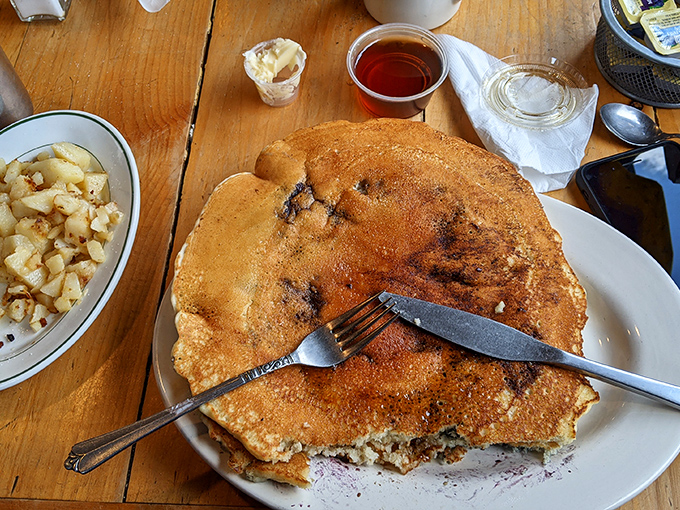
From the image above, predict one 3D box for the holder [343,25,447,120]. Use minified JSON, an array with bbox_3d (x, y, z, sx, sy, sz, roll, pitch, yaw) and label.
[{"bbox_3d":[0.043,-0.133,0.398,0.074,0.032,0.074,-1,66,1],"label":"holder"}]

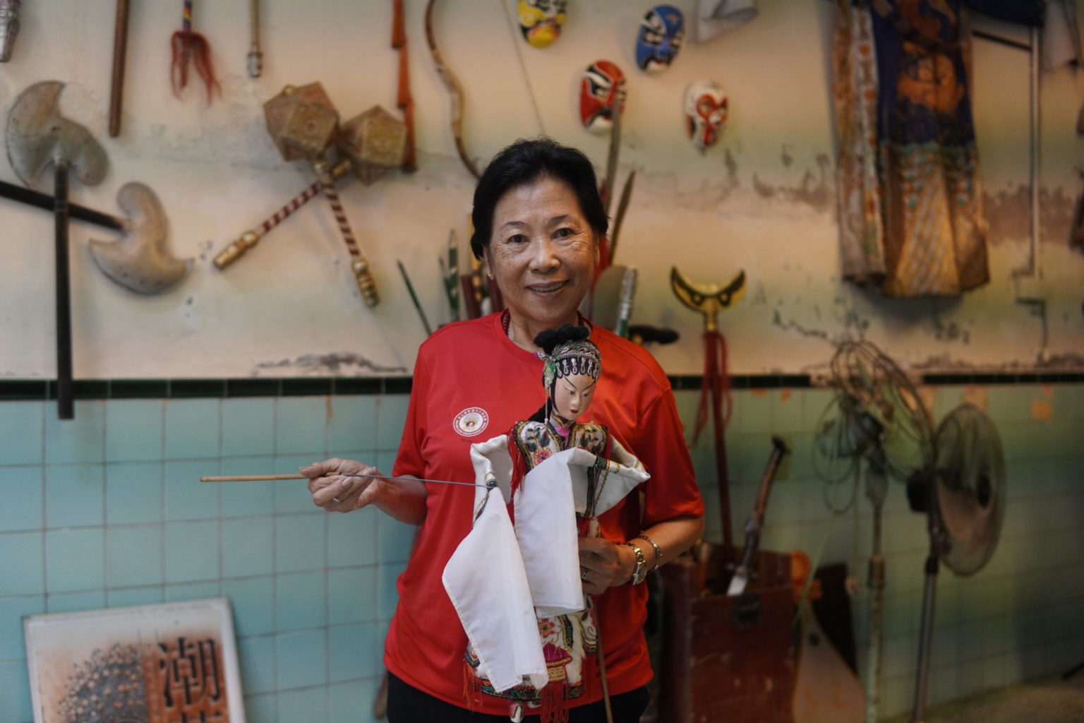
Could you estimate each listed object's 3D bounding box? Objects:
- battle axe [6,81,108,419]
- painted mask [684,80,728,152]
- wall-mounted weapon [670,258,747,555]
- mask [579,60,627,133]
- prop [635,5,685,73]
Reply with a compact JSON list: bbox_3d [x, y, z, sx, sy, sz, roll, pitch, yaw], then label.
[{"bbox_3d":[-1.137,-0.264,3.200,0.230,0.790,0.065,-1,-2,-35],"label":"battle axe"},{"bbox_3d":[0.528,-0.792,4.369,0.160,0.225,0.090,0,0,-36],"label":"painted mask"},{"bbox_3d":[0.567,0.457,4.138,0.290,1.500,0.060,0,-6,-35],"label":"wall-mounted weapon"},{"bbox_3d":[0.195,-0.795,4.070,0.168,0.217,0.075,6,-3,-35],"label":"mask"},{"bbox_3d":[0.371,-0.992,4.170,0.170,0.213,0.075,14,-8,-34],"label":"prop"}]

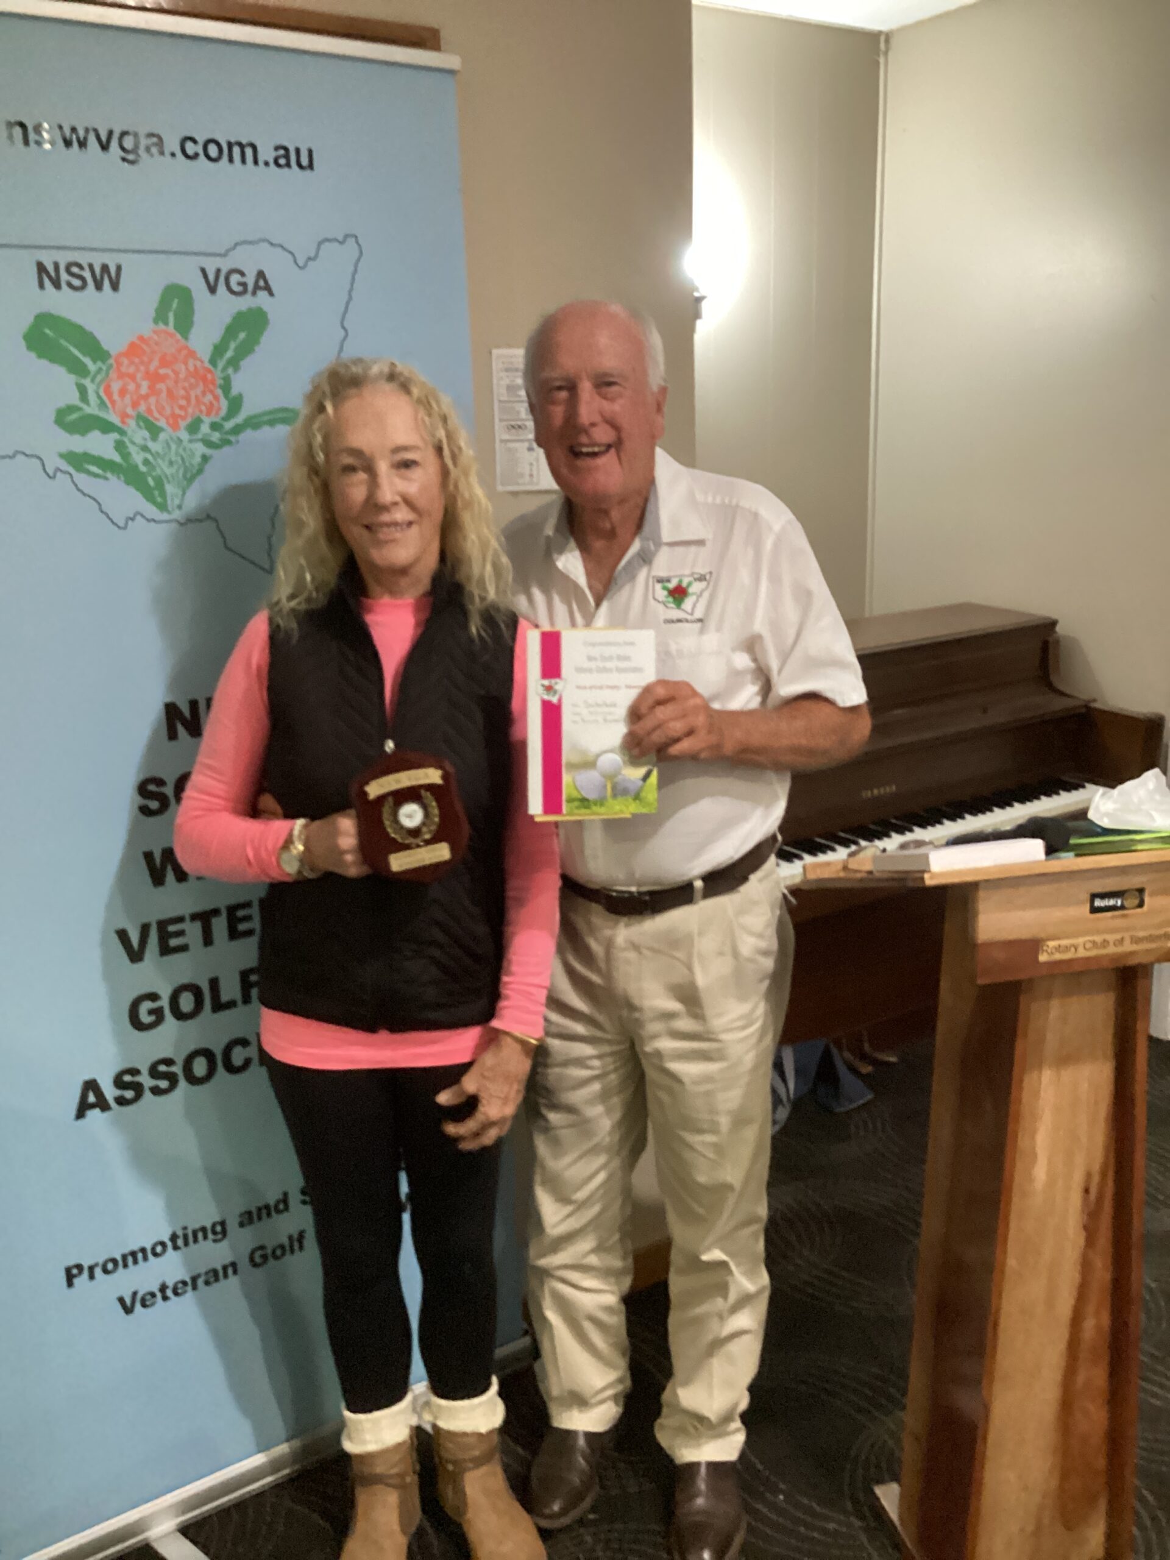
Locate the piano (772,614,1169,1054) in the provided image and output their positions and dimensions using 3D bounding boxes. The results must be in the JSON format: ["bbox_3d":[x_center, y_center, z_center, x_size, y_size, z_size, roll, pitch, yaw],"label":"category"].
[{"bbox_3d":[0.653,0.232,3.487,1.483,1.114,0.658,-11,18,-30],"label":"piano"}]

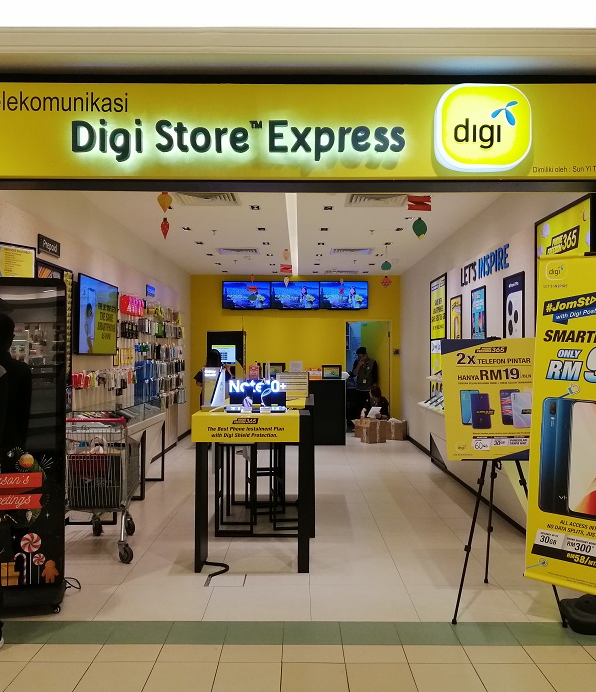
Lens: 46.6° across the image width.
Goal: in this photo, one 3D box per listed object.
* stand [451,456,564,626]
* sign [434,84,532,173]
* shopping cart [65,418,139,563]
[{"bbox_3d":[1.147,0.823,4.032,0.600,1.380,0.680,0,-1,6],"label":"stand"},{"bbox_3d":[0.956,-1.129,3.586,0.466,0.425,0.140,0,-1,0],"label":"sign"},{"bbox_3d":[-1.443,1.006,5.160,0.560,1.020,0.950,0,-1,-2],"label":"shopping cart"}]

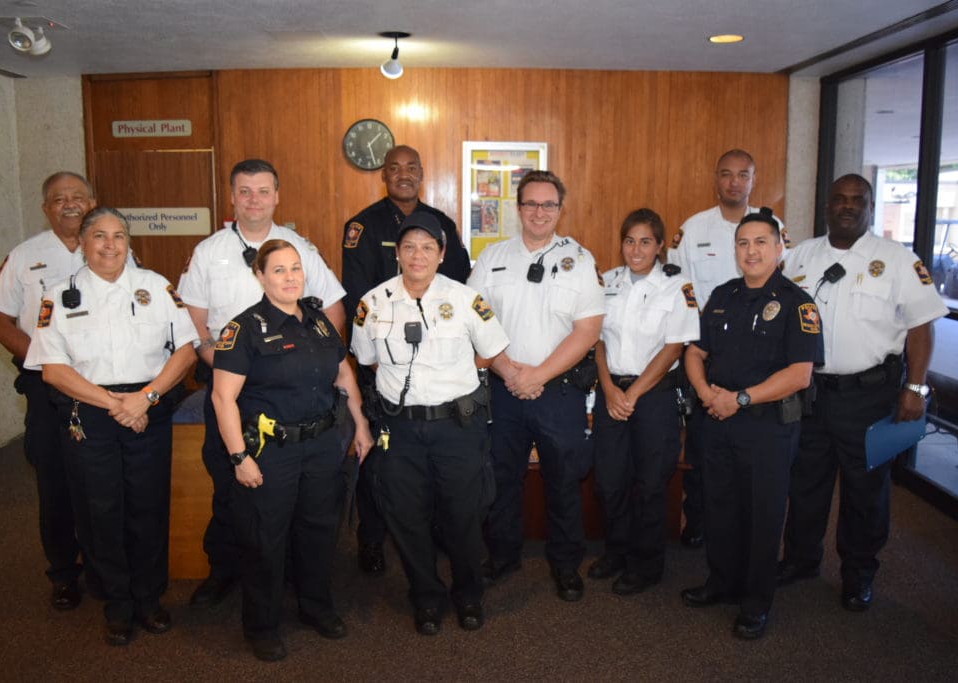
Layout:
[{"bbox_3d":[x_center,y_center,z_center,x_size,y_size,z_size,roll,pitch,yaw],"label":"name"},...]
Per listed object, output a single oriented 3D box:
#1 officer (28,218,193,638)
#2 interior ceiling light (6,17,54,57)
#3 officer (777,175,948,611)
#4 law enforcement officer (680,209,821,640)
[{"bbox_3d":[-1.330,0.309,2.852,0.570,1.624,0.400,-5,10,-28],"label":"officer"},{"bbox_3d":[-2.487,-1.688,4.250,0.180,0.170,0.270,-1,9,-3],"label":"interior ceiling light"},{"bbox_3d":[1.528,0.196,3.168,0.640,1.759,0.420,4,10,24],"label":"officer"},{"bbox_3d":[1.037,0.309,2.945,0.540,1.630,0.430,8,12,42],"label":"law enforcement officer"}]

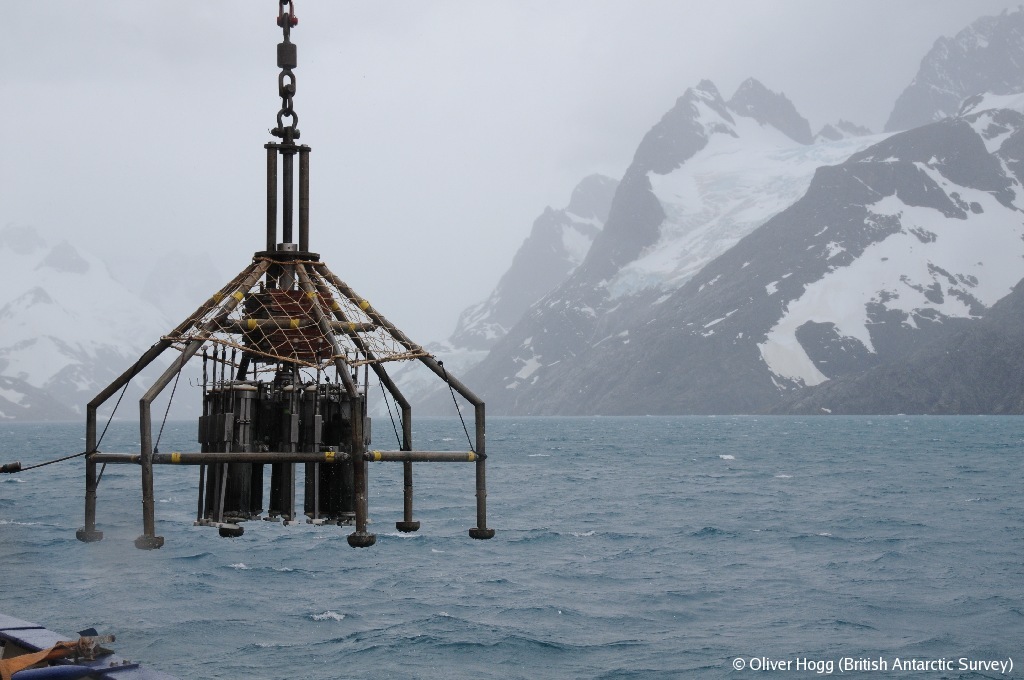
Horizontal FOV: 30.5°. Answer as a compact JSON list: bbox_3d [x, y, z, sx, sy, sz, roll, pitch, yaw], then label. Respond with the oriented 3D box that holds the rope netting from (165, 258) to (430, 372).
[{"bbox_3d":[-1.161,-0.128,10.056,1.470,0.610,1.320,-1,-4,4],"label":"rope netting"}]

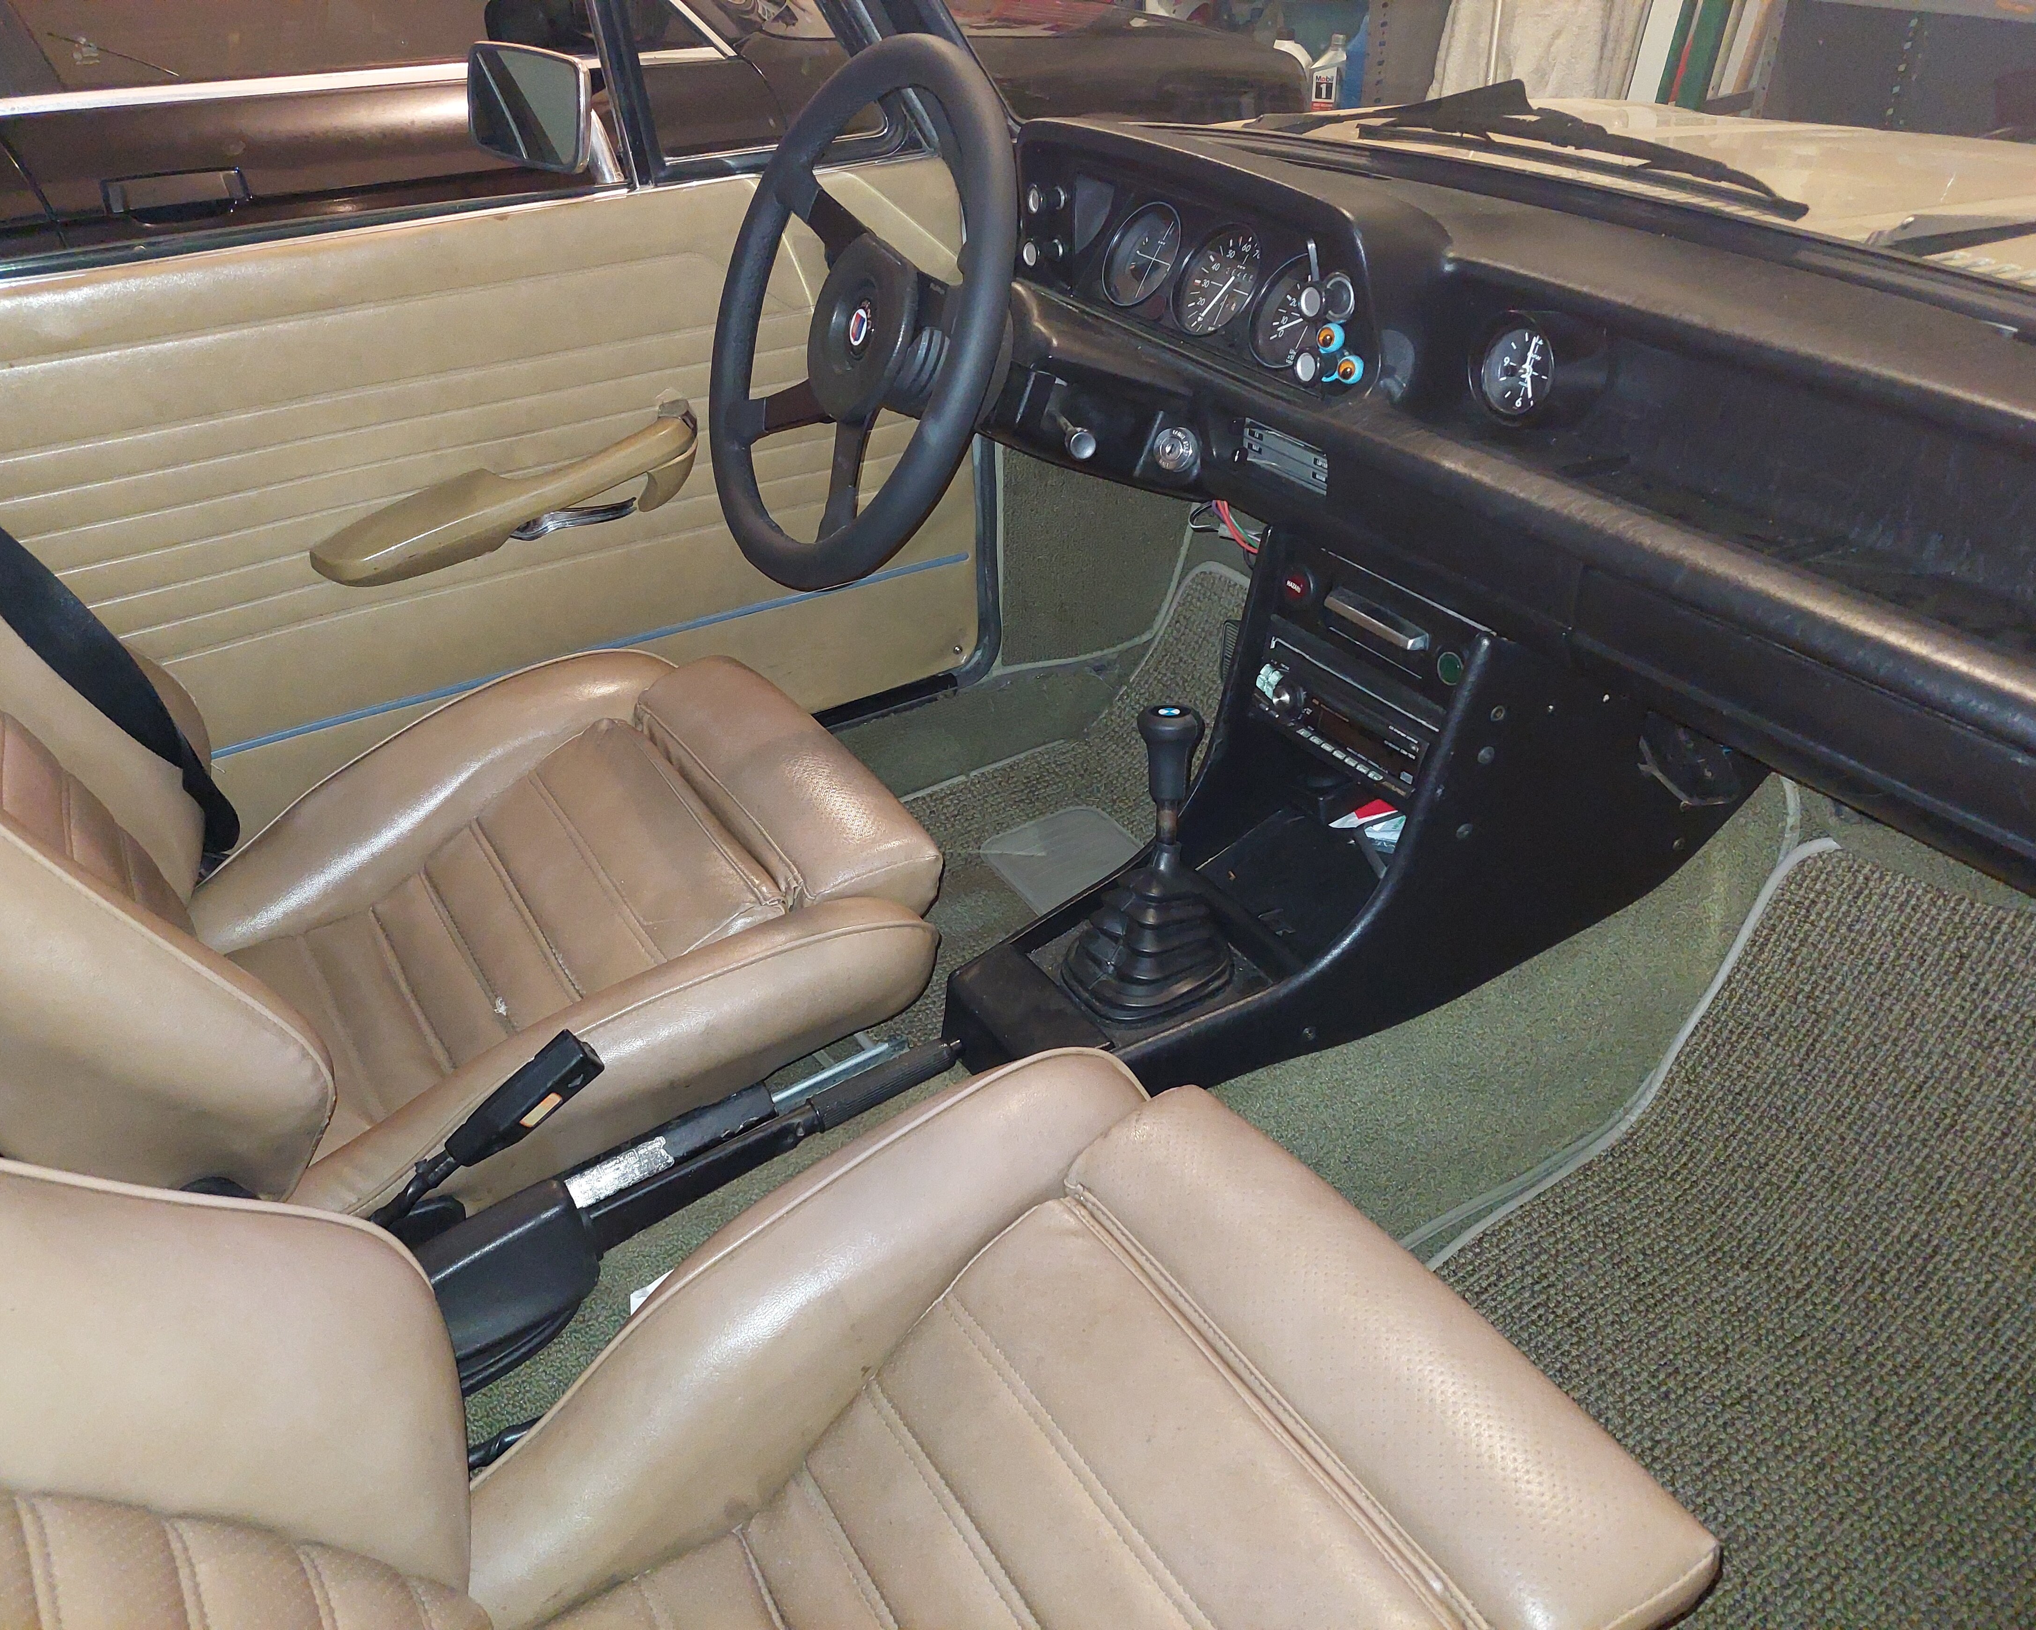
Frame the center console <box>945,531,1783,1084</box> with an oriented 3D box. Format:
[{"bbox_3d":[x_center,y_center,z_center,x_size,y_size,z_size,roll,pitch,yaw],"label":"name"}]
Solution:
[{"bbox_3d":[0.283,-0.037,1.175,0.730,0.360,0.225,-21,38,-26],"label":"center console"}]

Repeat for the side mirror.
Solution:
[{"bbox_3d":[-0.427,-0.635,1.353,0.130,0.092,0.050,15,29,23],"label":"side mirror"}]

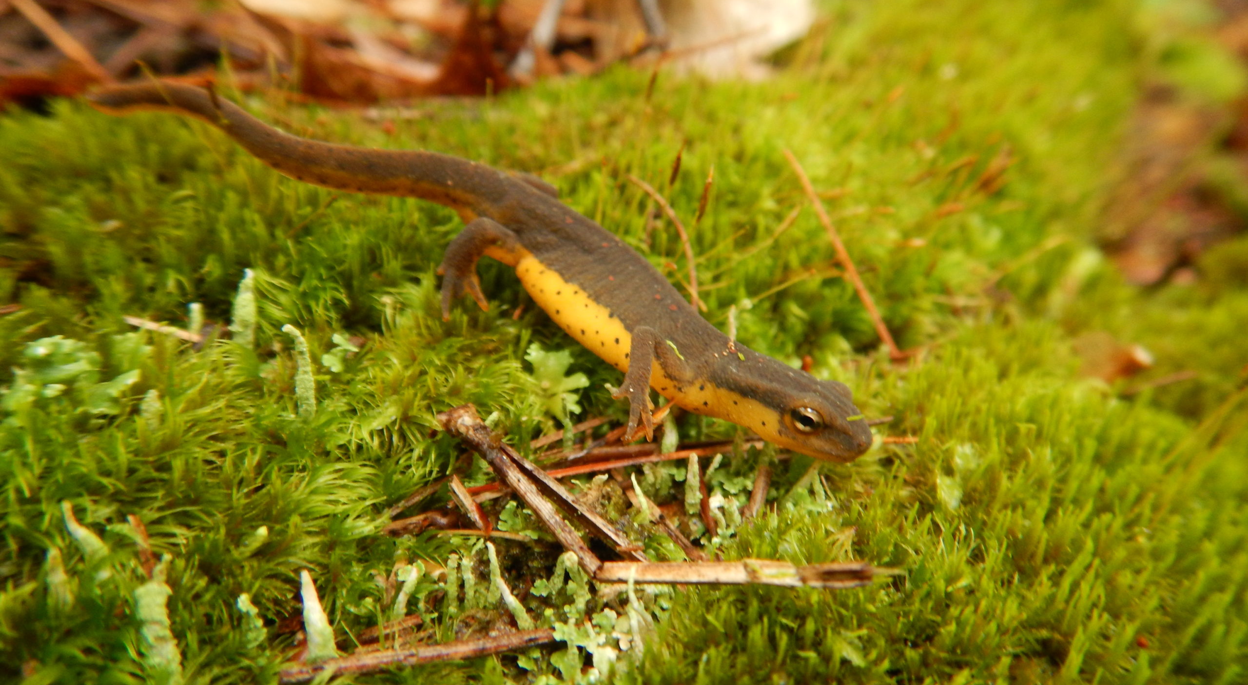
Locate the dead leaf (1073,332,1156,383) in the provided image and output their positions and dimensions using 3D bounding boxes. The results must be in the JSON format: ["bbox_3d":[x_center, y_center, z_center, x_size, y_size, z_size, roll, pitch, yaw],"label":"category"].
[{"bbox_3d":[0.057,0.002,0.100,0.008,0.004,0.005,23,42,28],"label":"dead leaf"}]

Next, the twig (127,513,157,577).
[{"bbox_3d":[-0.033,0.014,0.059,0.001,0.001,0.005,-19,65,-23],"label":"twig"}]

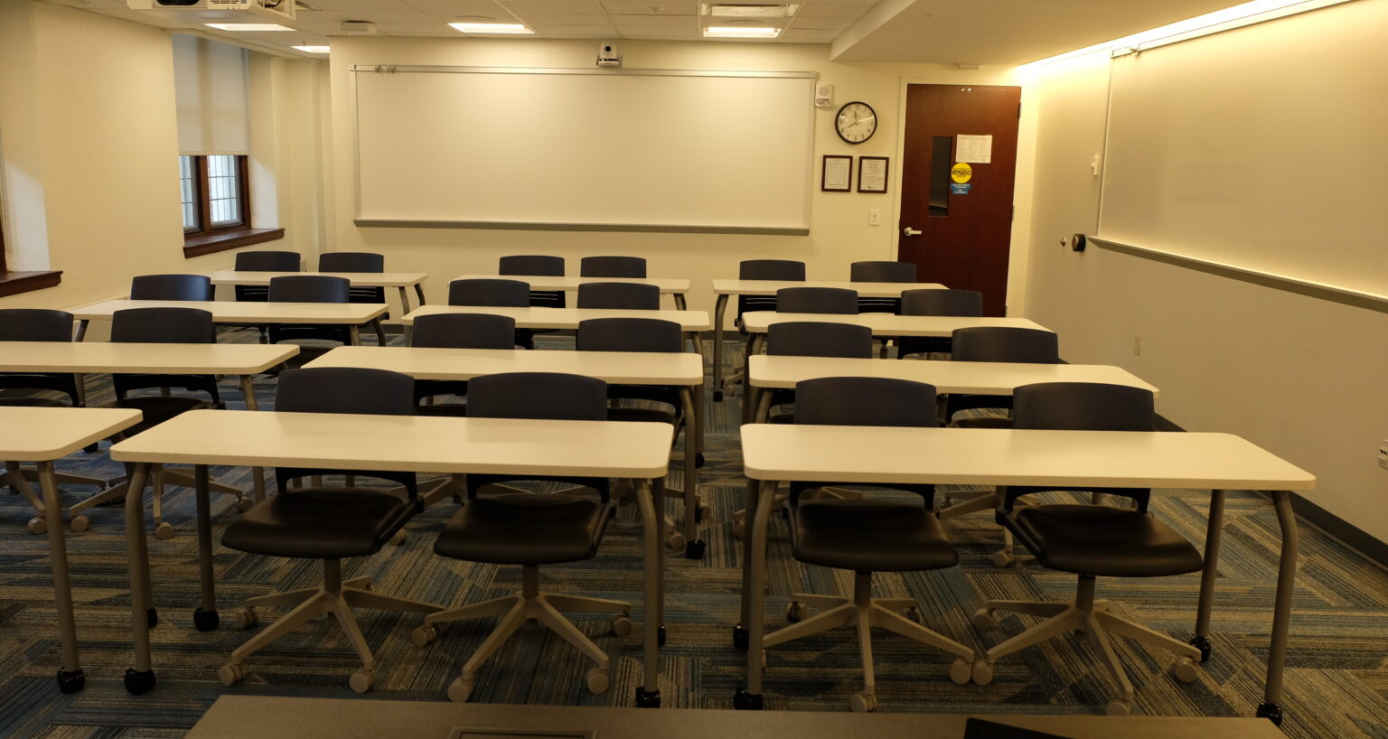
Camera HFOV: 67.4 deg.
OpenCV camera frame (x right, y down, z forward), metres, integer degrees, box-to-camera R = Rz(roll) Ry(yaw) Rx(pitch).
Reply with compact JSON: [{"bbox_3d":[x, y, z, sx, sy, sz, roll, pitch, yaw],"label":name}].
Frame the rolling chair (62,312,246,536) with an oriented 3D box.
[{"bbox_3d":[-2.266,0.197,4.407,0.650,0.860,0.650,1,12,0],"label":"rolling chair"}]

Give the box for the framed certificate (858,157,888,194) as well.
[{"bbox_3d":[1.470,-1.585,8.504,0.237,0.288,0.020,1,12,0],"label":"framed certificate"}]

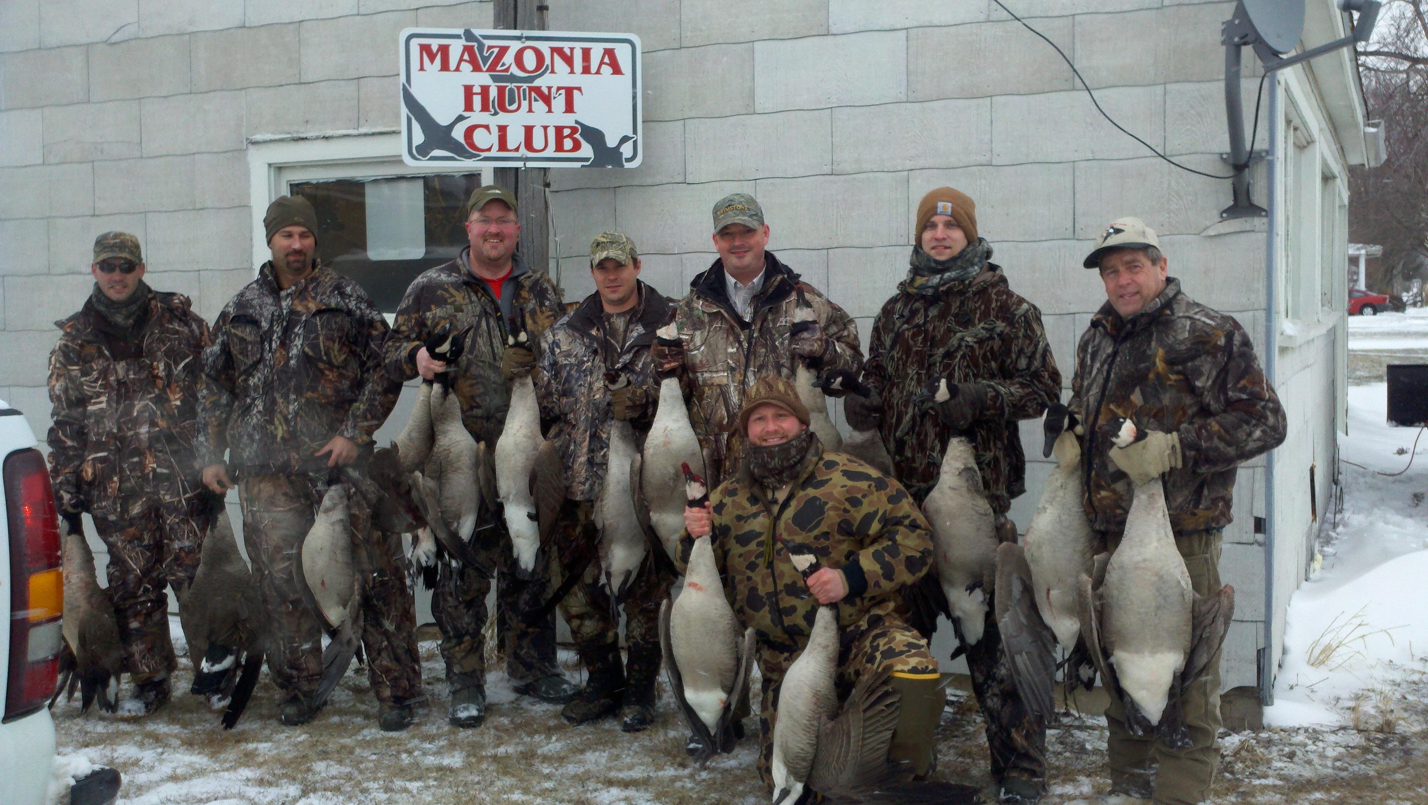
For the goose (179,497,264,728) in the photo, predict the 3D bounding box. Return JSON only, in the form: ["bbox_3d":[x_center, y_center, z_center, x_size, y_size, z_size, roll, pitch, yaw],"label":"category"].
[{"bbox_3d":[-1.679,0.711,4.920,0.270,0.800,0.260,-1,4,-14],"label":"goose"}]

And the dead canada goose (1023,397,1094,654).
[{"bbox_3d":[0.966,0.387,4.080,0.260,0.780,0.220,1,0,27],"label":"dead canada goose"}]

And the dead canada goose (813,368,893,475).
[{"bbox_3d":[0.466,0.310,4.470,0.280,0.820,0.270,2,5,37],"label":"dead canada goose"}]

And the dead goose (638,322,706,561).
[{"bbox_3d":[-0.133,0.140,4.450,0.230,0.820,0.210,0,1,3],"label":"dead goose"}]

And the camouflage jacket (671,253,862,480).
[{"bbox_3d":[0.168,-0.070,4.660,0.620,0.810,0.420,0,1,14],"label":"camouflage jacket"}]

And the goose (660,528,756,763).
[{"bbox_3d":[-0.018,0.691,4.280,0.285,0.770,0.250,0,4,3],"label":"goose"}]

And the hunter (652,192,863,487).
[{"bbox_3d":[0.151,0.223,4.690,0.680,1.820,0.480,0,4,6],"label":"hunter"}]

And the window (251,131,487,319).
[{"bbox_3d":[-1.496,-0.752,6.284,1.329,0.848,0.100,0,2,21],"label":"window"}]

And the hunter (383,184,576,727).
[{"bbox_3d":[-0.837,0.170,5.153,0.660,1.903,0.480,-1,1,-15],"label":"hunter"}]

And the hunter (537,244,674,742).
[{"bbox_3d":[-0.386,0.261,5.051,0.520,1.725,0.430,0,1,6],"label":"hunter"}]

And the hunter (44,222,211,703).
[{"bbox_3d":[-2.138,0.247,5.271,0.560,1.751,0.400,0,1,-12],"label":"hunter"}]

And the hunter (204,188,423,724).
[{"bbox_3d":[-1.386,0.203,4.990,0.740,1.840,0.460,-1,4,-3],"label":"hunter"}]

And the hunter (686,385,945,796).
[{"bbox_3d":[0.293,0.539,4.420,0.780,1.220,0.720,0,4,0],"label":"hunter"}]

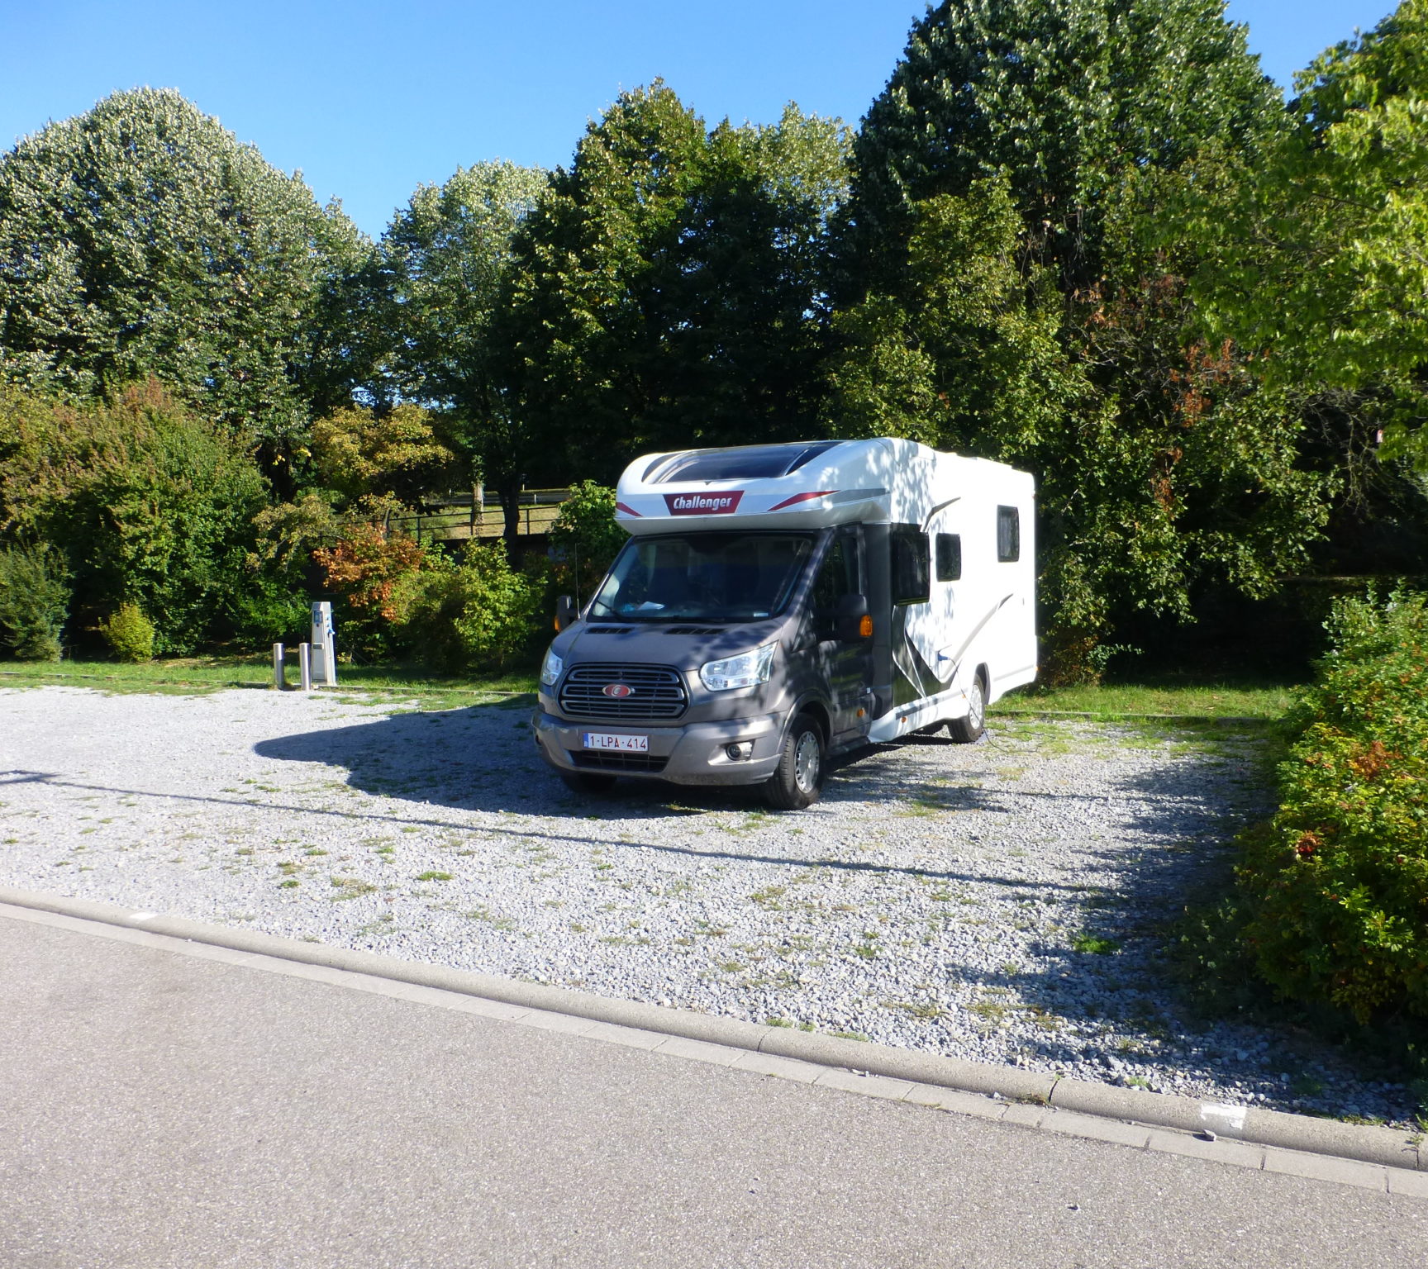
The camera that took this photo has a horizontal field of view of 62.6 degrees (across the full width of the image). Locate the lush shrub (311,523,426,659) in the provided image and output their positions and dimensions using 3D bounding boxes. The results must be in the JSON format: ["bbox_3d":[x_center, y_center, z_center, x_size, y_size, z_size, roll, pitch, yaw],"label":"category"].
[{"bbox_3d":[-7.229,-0.925,24.420,2.400,2.950,2.300,-2,3,-16],"label":"lush shrub"}]

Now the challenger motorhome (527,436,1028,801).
[{"bbox_3d":[0.993,-0.302,10.992,2.400,2.880,6.950,0,3,29],"label":"challenger motorhome"}]

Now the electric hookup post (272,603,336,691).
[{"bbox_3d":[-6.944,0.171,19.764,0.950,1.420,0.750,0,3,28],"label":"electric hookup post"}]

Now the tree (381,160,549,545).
[{"bbox_3d":[-8.087,-7.909,37.599,6.600,13.800,6.400,-2,3,-12],"label":"tree"}]

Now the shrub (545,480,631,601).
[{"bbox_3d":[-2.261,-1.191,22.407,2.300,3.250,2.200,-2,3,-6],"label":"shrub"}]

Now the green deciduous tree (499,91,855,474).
[{"bbox_3d":[-1.308,-7.115,30.630,8.800,13.600,8.000,-1,3,-2],"label":"green deciduous tree"}]

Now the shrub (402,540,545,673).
[{"bbox_3d":[-4.699,-0.619,22.634,2.600,2.600,2.300,-2,3,-12],"label":"shrub"}]

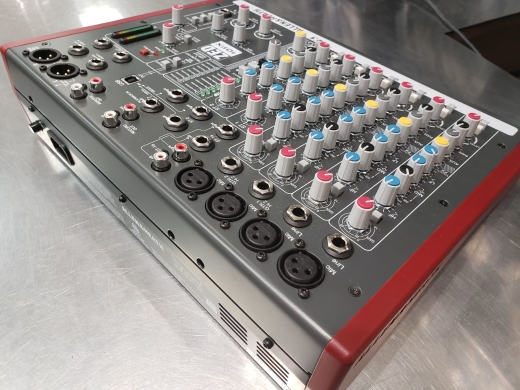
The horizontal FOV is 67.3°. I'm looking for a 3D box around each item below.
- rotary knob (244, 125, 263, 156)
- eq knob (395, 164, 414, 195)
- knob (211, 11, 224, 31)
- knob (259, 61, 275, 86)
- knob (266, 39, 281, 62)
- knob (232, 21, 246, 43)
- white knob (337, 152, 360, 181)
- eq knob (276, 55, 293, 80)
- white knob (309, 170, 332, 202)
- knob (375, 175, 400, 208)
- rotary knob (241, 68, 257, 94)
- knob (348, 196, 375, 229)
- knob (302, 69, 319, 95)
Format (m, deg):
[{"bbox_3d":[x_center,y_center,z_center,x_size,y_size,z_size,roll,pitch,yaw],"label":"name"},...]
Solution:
[{"bbox_3d":[-0.004,-0.033,0.236,0.010,0.014,0.010,-4,45,-13],"label":"rotary knob"},{"bbox_3d":[0.081,-0.009,0.224,0.010,0.014,0.010,4,44,-5],"label":"eq knob"},{"bbox_3d":[-0.039,-0.162,0.363,0.010,0.014,0.010,-8,46,-16],"label":"knob"},{"bbox_3d":[0.005,-0.089,0.286,0.011,0.014,0.011,4,44,-4],"label":"knob"},{"bbox_3d":[0.011,-0.117,0.316,0.011,0.014,0.011,3,44,-4],"label":"knob"},{"bbox_3d":[-0.018,-0.140,0.336,0.011,0.014,0.011,4,44,-4],"label":"knob"},{"bbox_3d":[0.050,-0.016,0.217,0.011,0.014,0.011,4,44,-4],"label":"white knob"},{"bbox_3d":[0.019,-0.098,0.297,0.011,0.014,0.011,-14,48,-20],"label":"eq knob"},{"bbox_3d":[0.033,-0.005,0.212,0.010,0.014,0.010,4,44,-4],"label":"white knob"},{"bbox_3d":[0.070,-0.003,0.216,0.010,0.014,0.010,4,44,-4],"label":"knob"},{"bbox_3d":[-0.007,-0.081,0.276,0.011,0.014,0.011,4,44,-4],"label":"rotary knob"},{"bbox_3d":[0.050,0.009,0.192,0.011,0.014,0.011,4,44,-4],"label":"knob"},{"bbox_3d":[0.038,-0.087,0.298,0.010,0.014,0.010,-4,45,-13],"label":"knob"}]

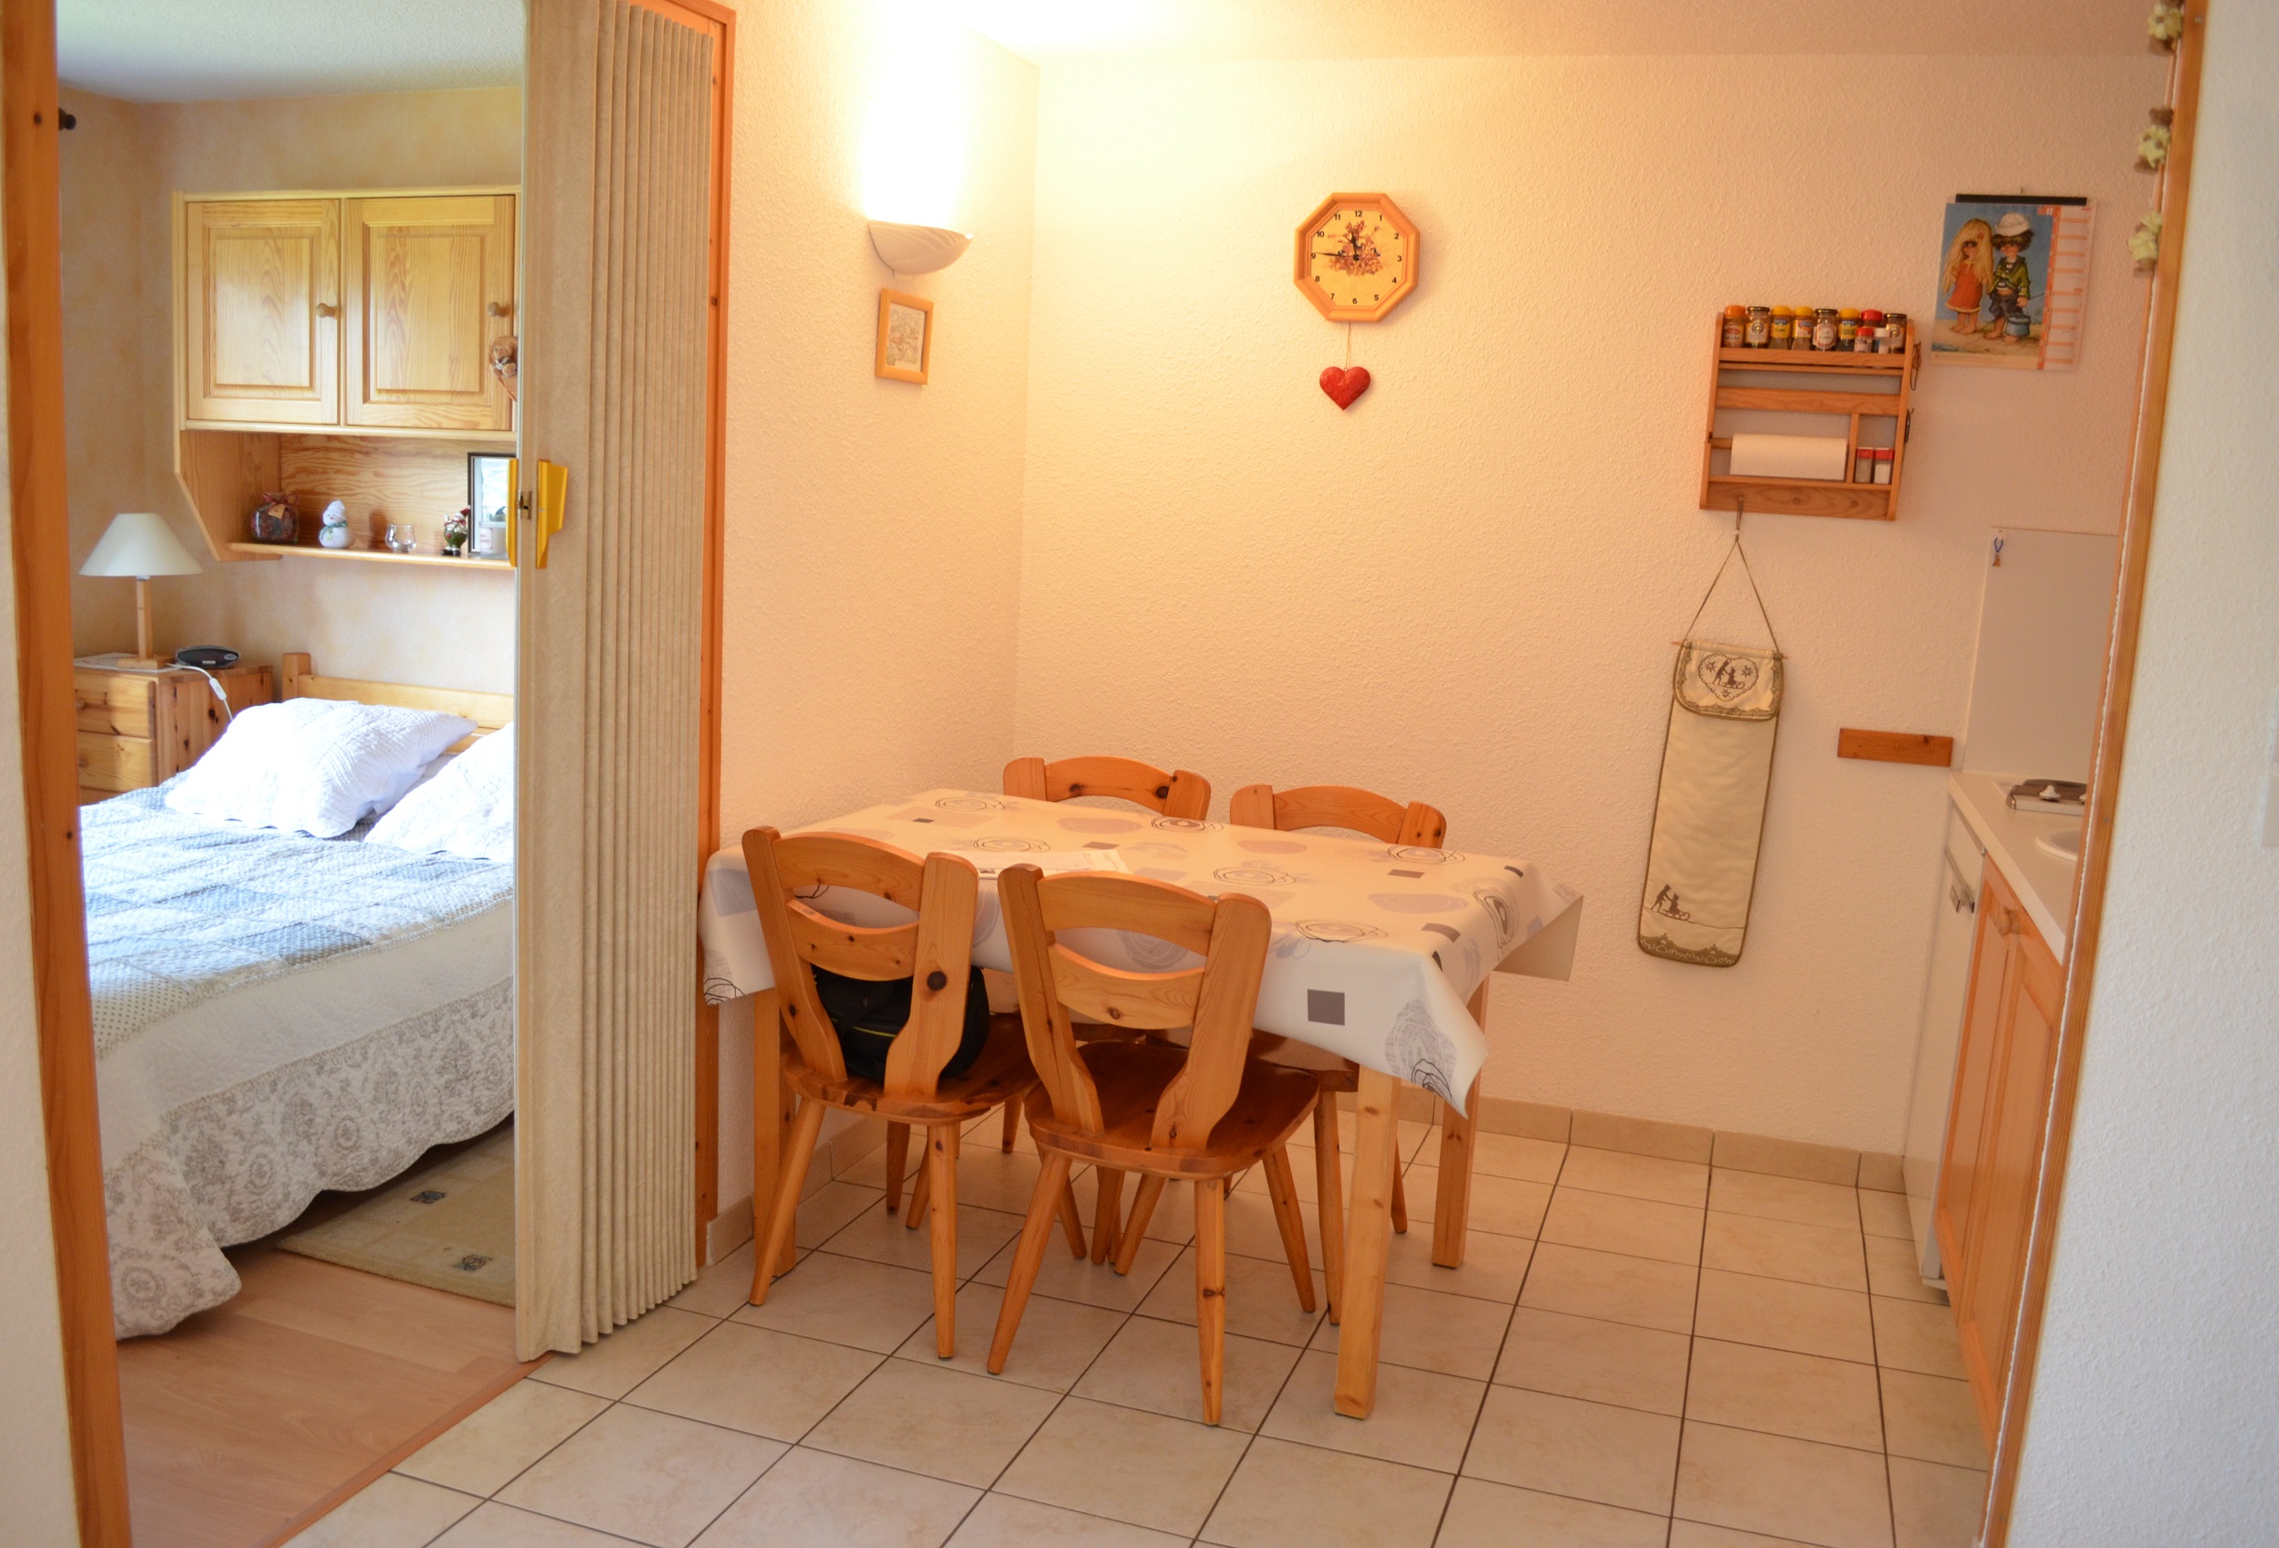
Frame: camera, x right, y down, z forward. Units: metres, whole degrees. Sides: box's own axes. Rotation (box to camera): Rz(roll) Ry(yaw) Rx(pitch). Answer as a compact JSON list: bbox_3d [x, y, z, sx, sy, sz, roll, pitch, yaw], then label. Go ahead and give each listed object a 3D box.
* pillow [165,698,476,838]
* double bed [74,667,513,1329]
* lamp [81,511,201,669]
[{"bbox_3d":[-2.108,-0.027,4.477,0.630,0.180,0.560,5,31,19],"label":"pillow"},{"bbox_3d":[-1.997,0.273,3.822,1.667,0.873,1.954,5,9,19],"label":"double bed"},{"bbox_3d":[-2.723,-0.491,4.760,0.295,0.420,0.295,5,9,19],"label":"lamp"}]

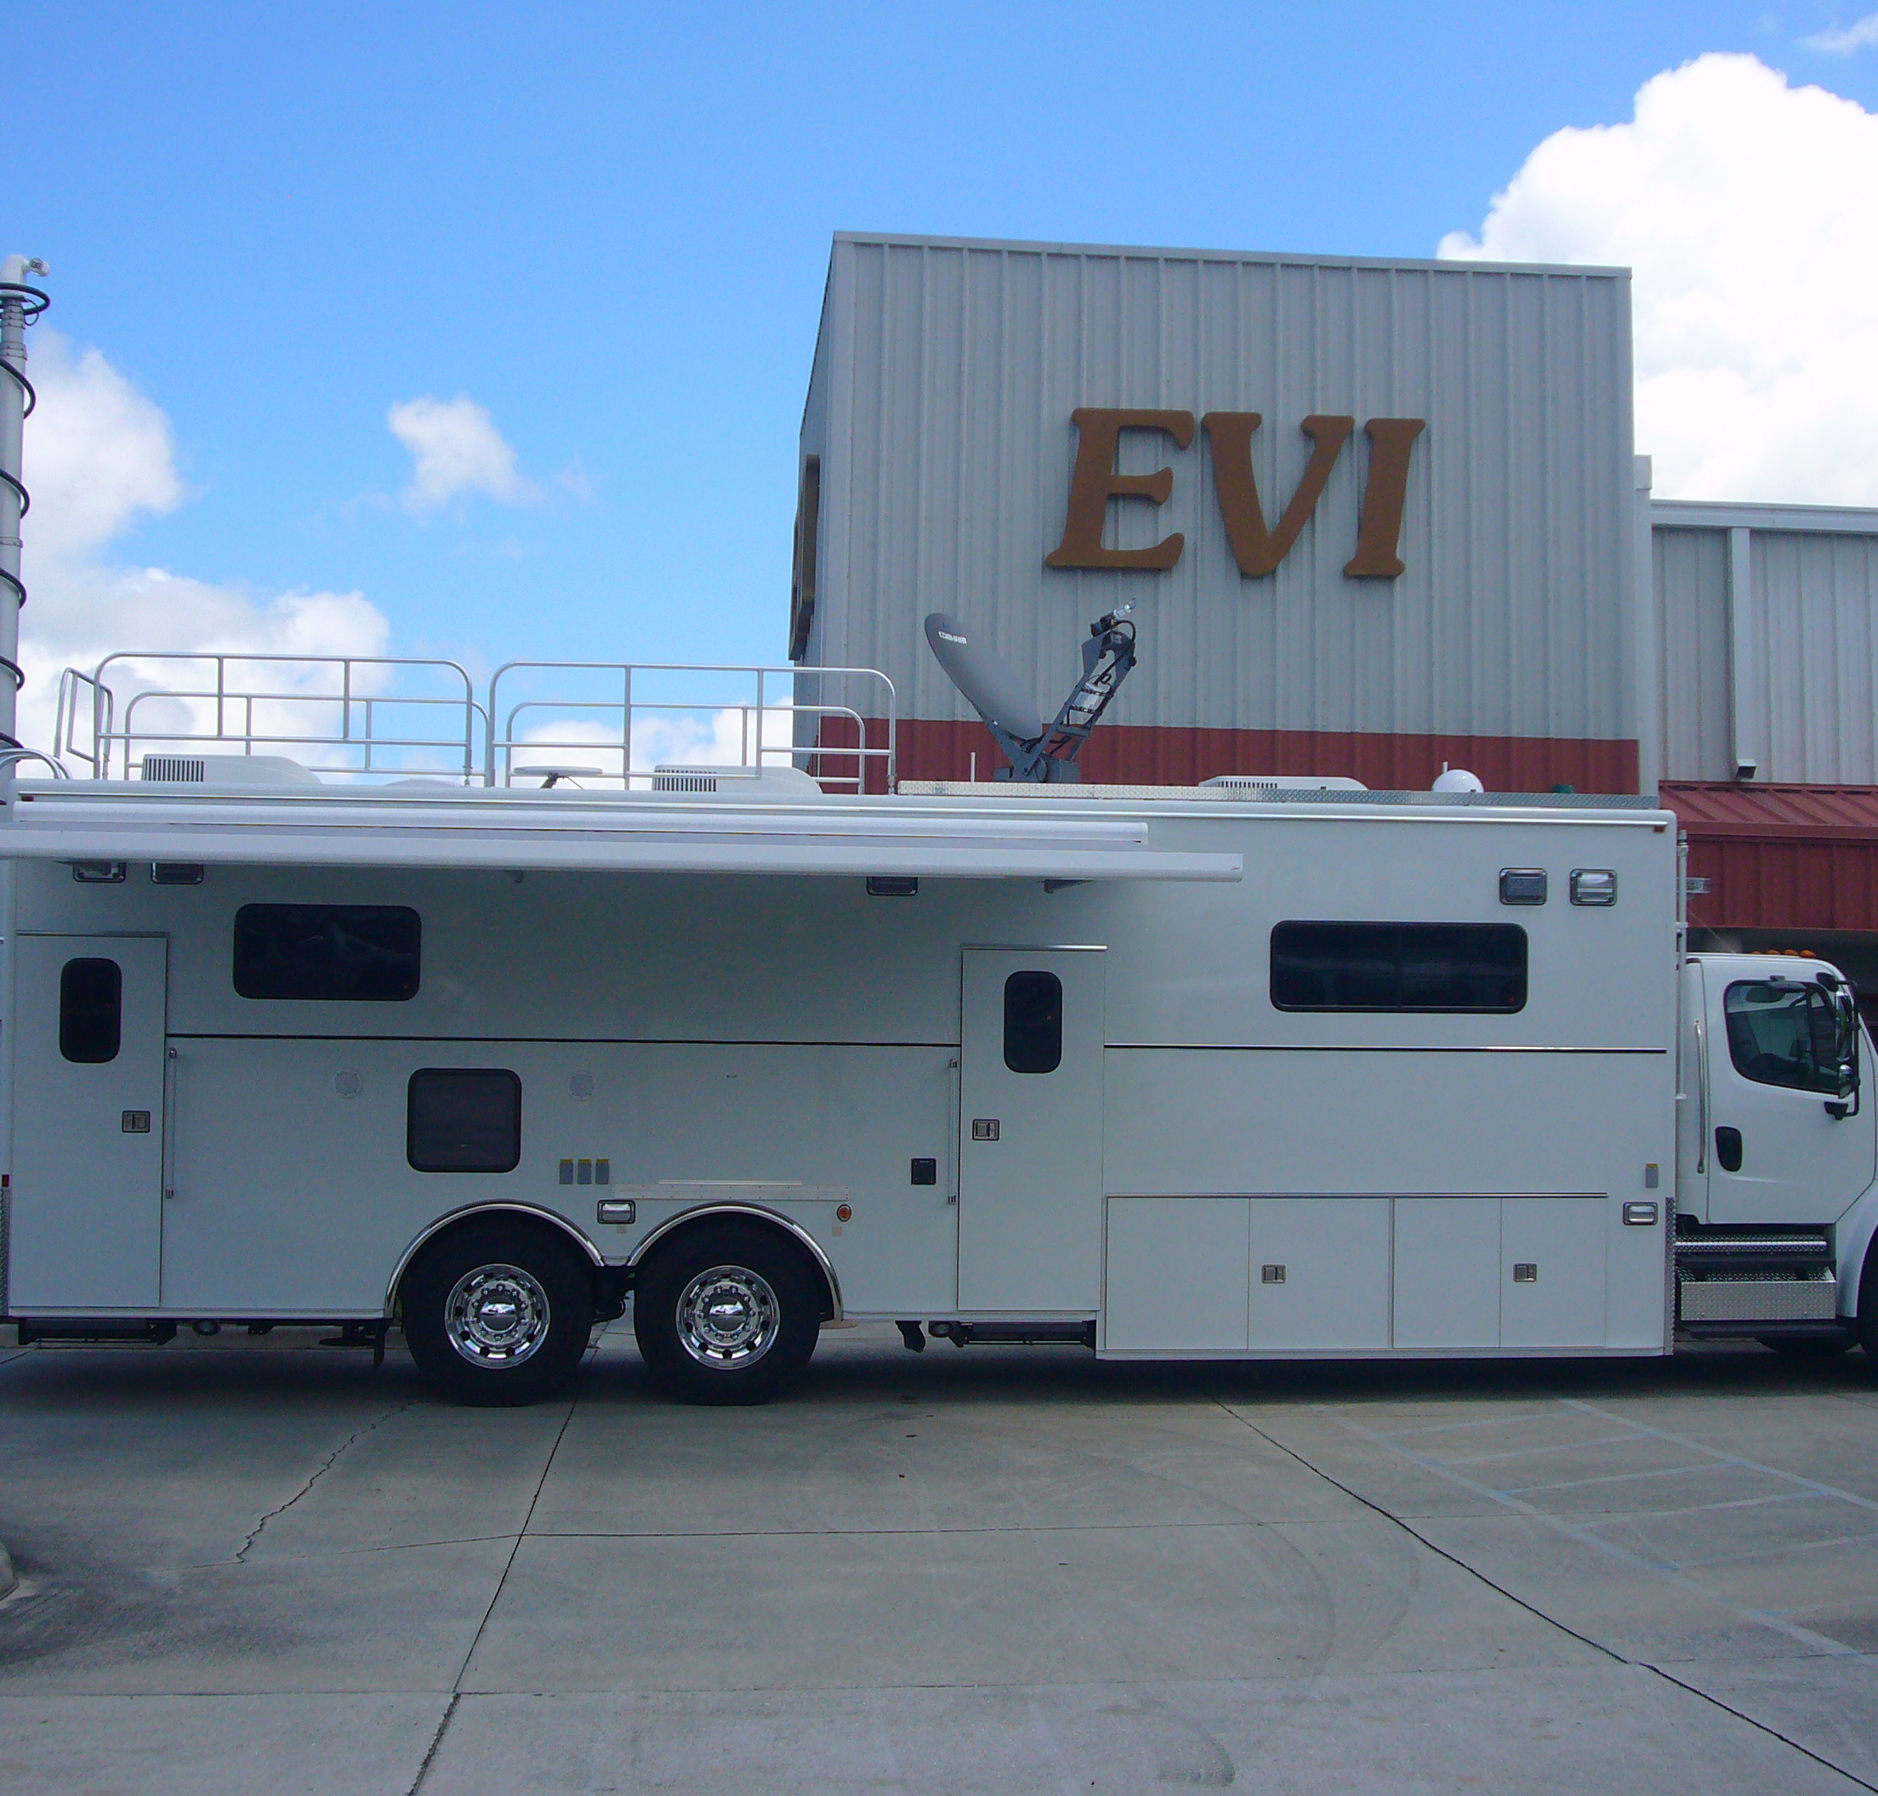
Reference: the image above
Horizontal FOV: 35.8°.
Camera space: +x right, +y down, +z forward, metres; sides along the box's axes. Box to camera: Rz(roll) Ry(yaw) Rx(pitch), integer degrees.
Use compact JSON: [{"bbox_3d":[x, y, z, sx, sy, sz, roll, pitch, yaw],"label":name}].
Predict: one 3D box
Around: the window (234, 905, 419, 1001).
[{"bbox_3d":[-3.450,0.307,16.401,1.042,0.541,0.060,1,-4,-5],"label":"window"}]

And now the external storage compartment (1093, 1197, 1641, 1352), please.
[{"bbox_3d":[2.443,2.223,17.335,3.100,0.930,0.500,1,-4,-7],"label":"external storage compartment"}]

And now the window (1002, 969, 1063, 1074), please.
[{"bbox_3d":[0.550,0.729,16.961,0.360,0.610,0.050,1,-4,-7],"label":"window"}]

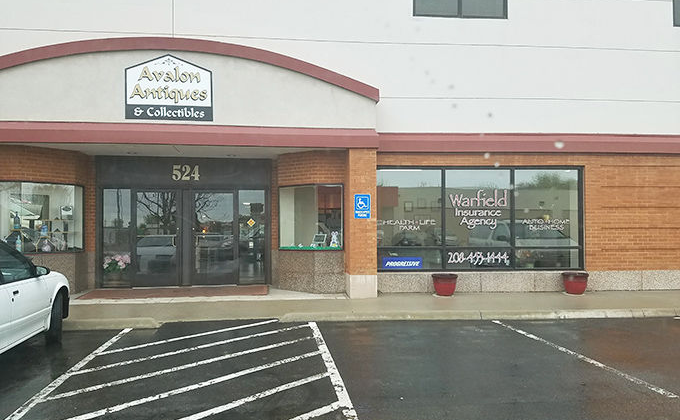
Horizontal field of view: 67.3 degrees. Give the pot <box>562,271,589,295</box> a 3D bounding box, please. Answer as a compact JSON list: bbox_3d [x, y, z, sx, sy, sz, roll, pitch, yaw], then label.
[{"bbox_3d":[4.565,1.416,9.882,0.490,0.400,0.490,0,-1,0],"label":"pot"}]

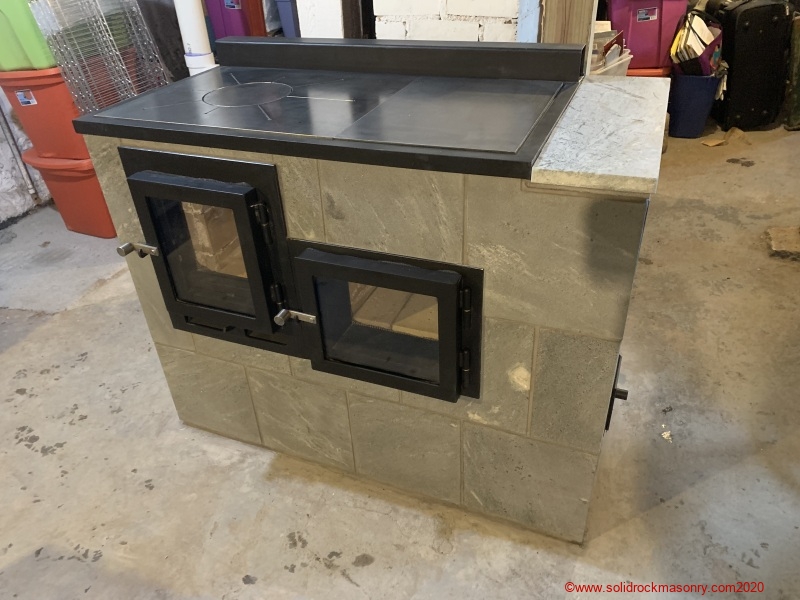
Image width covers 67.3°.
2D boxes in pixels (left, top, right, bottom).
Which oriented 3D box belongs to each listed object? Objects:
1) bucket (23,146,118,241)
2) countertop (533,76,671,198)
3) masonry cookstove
[{"bbox_3d":[-1.529,-0.616,3.134,0.470,0.400,0.585,10,35,20],"label":"bucket"},{"bbox_3d":[0.446,-0.373,1.256,0.200,0.030,0.675,10,35,20],"label":"countertop"},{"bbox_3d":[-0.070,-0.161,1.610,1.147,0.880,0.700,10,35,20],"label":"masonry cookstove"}]

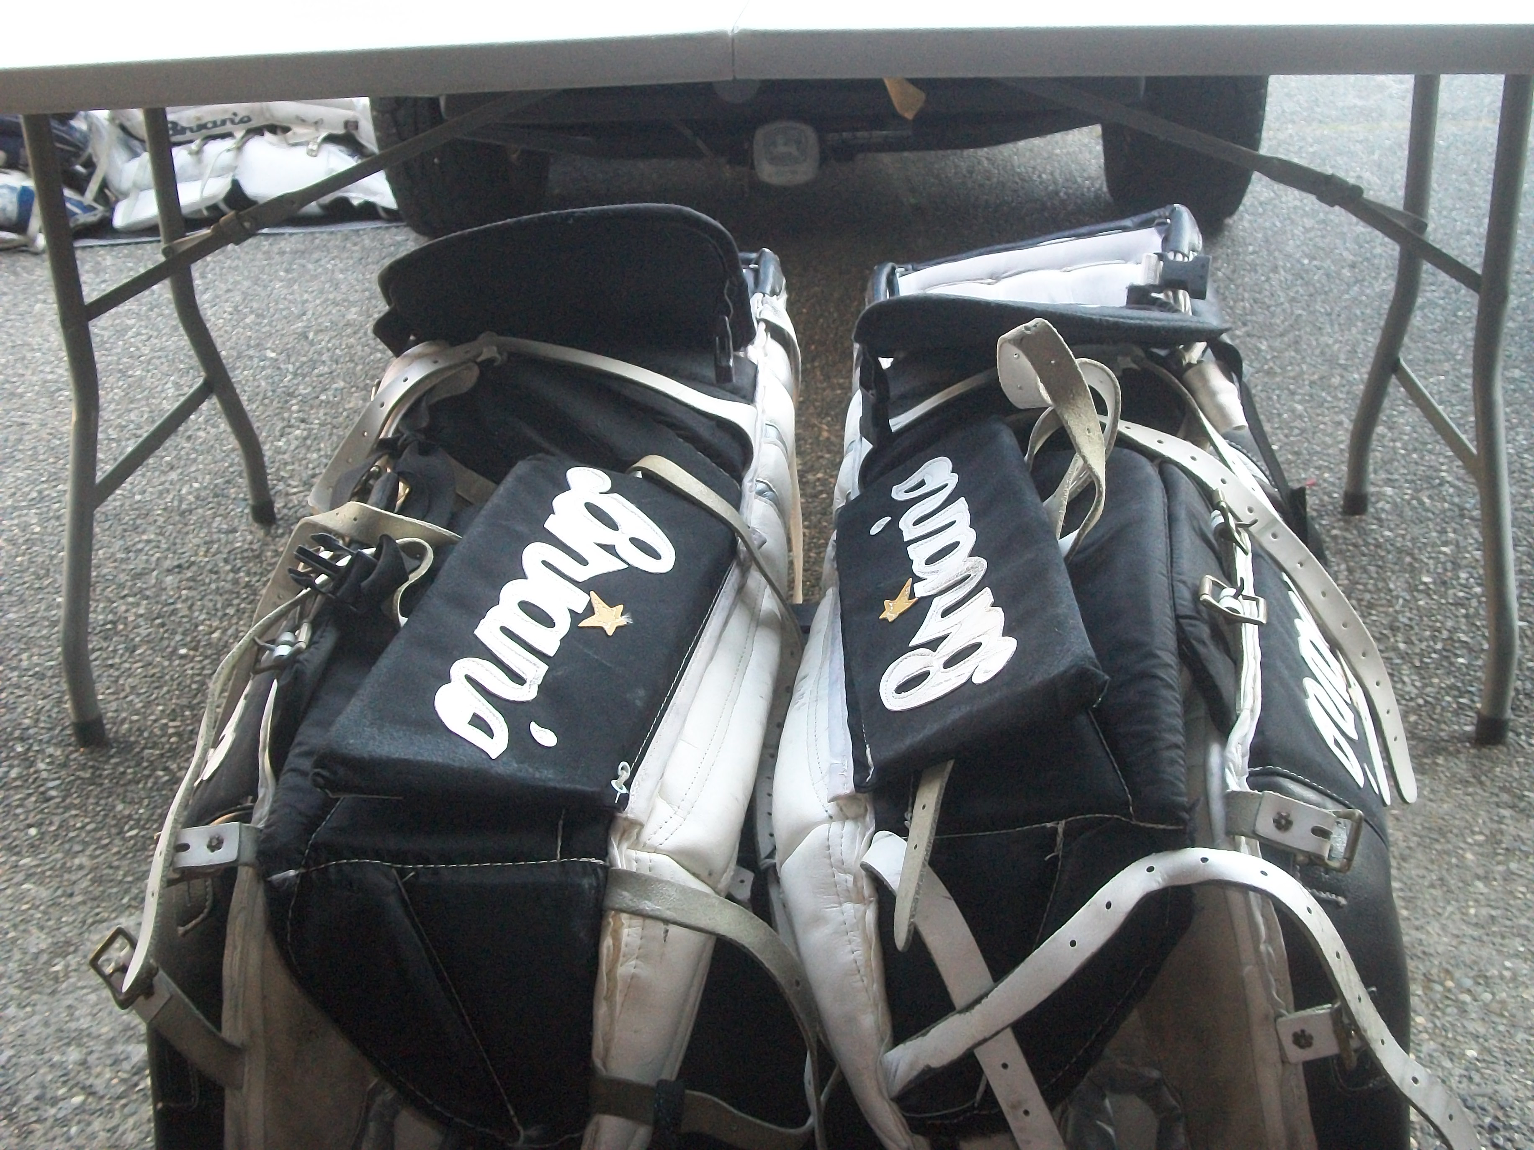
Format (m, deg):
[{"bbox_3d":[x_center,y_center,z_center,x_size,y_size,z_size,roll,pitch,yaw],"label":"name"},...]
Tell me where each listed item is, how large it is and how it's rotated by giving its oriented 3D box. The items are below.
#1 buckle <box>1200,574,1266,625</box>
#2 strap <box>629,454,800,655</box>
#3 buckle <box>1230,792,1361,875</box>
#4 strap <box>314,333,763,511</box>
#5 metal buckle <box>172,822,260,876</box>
[{"bbox_3d":[0.284,0.015,1.080,0.042,0.012,0.030,22,33,-20],"label":"buckle"},{"bbox_3d":[-0.031,-0.012,1.110,0.125,0.090,0.035,20,47,19],"label":"strap"},{"bbox_3d":[0.285,0.138,0.955,0.076,0.015,0.035,18,41,-16],"label":"buckle"},{"bbox_3d":[-0.158,-0.105,1.220,0.305,0.075,0.115,0,44,0],"label":"strap"},{"bbox_3d":[-0.300,0.148,0.955,0.060,0.013,0.030,-12,43,19],"label":"metal buckle"}]

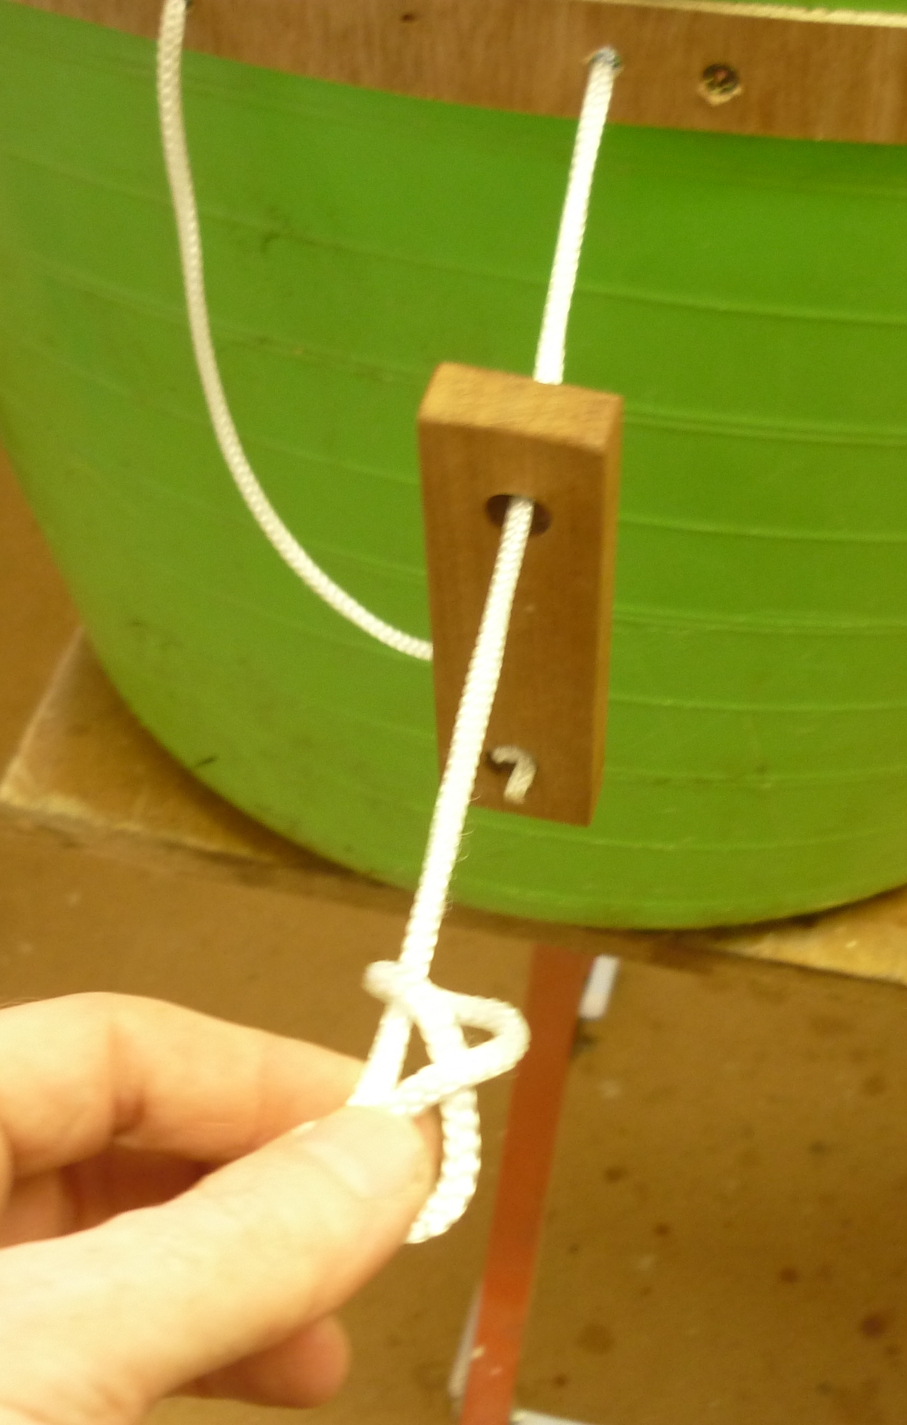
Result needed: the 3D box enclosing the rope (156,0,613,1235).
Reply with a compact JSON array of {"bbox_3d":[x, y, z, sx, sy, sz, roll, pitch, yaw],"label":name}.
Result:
[{"bbox_3d":[-0.017,-0.035,0.337,0.089,0.128,0.224,3,31,-4],"label":"rope"}]

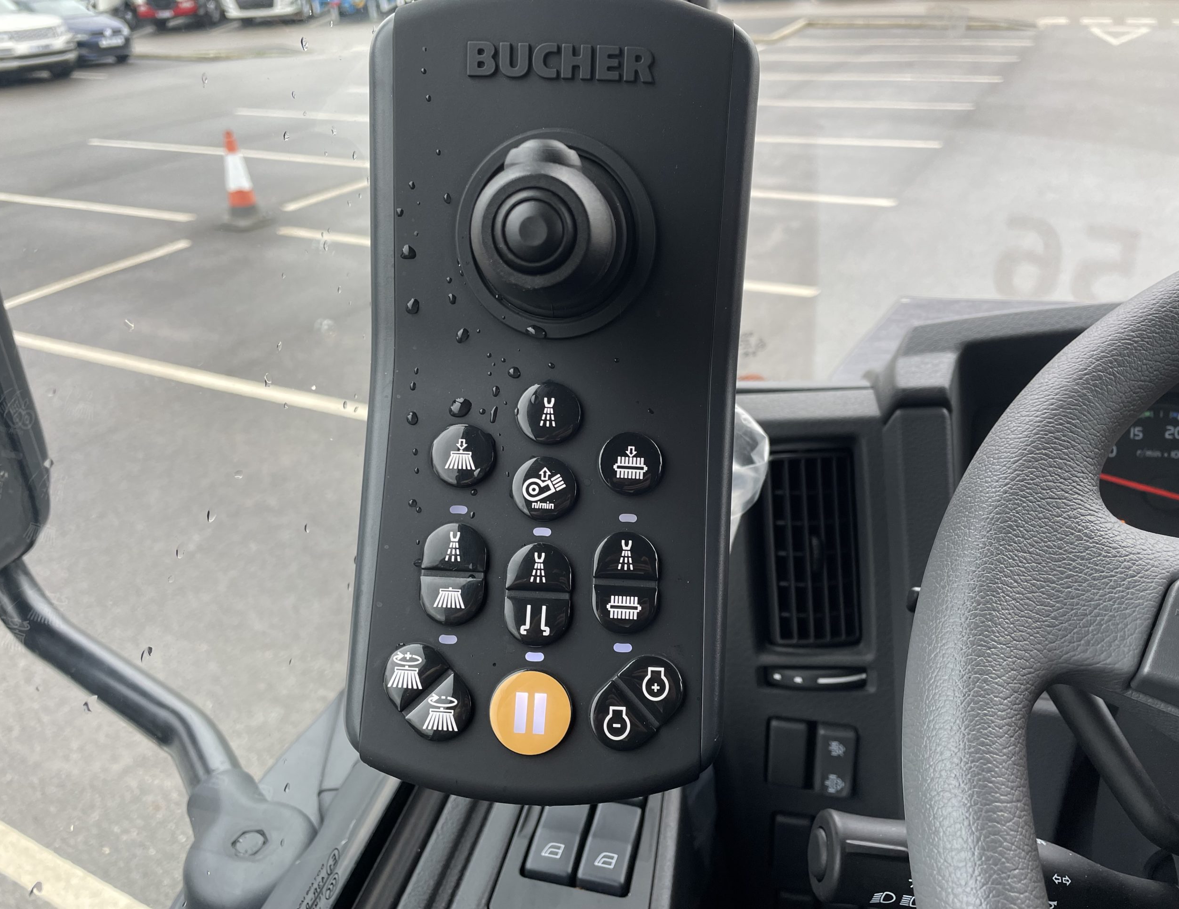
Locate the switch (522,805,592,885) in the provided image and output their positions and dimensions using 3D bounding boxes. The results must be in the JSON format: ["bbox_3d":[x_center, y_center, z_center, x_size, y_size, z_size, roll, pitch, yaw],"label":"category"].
[{"bbox_3d":[-0.013,0.172,0.407,0.019,0.011,0.047,8,16,9],"label":"switch"}]

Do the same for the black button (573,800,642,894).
[{"bbox_3d":[0.009,0.175,0.407,0.019,0.011,0.047,8,16,9],"label":"black button"}]

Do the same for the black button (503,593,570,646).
[{"bbox_3d":[-0.014,0.043,0.239,0.017,0.013,0.004,3,-14,1],"label":"black button"}]

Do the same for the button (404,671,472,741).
[{"bbox_3d":[-0.041,0.069,0.249,0.018,0.018,0.004,3,-11,1],"label":"button"}]

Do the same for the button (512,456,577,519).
[{"bbox_3d":[-0.012,0.009,0.248,0.017,0.017,0.004,3,-14,1],"label":"button"}]

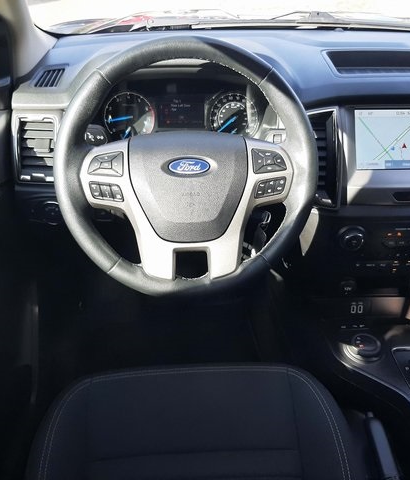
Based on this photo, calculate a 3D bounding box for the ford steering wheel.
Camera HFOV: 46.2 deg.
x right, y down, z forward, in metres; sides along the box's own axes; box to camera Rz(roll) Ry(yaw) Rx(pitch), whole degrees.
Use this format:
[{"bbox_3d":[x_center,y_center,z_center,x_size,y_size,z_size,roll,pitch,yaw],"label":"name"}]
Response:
[{"bbox_3d":[-0.028,-0.110,0.713,0.380,0.375,0.100,-1,9,-1],"label":"ford steering wheel"}]

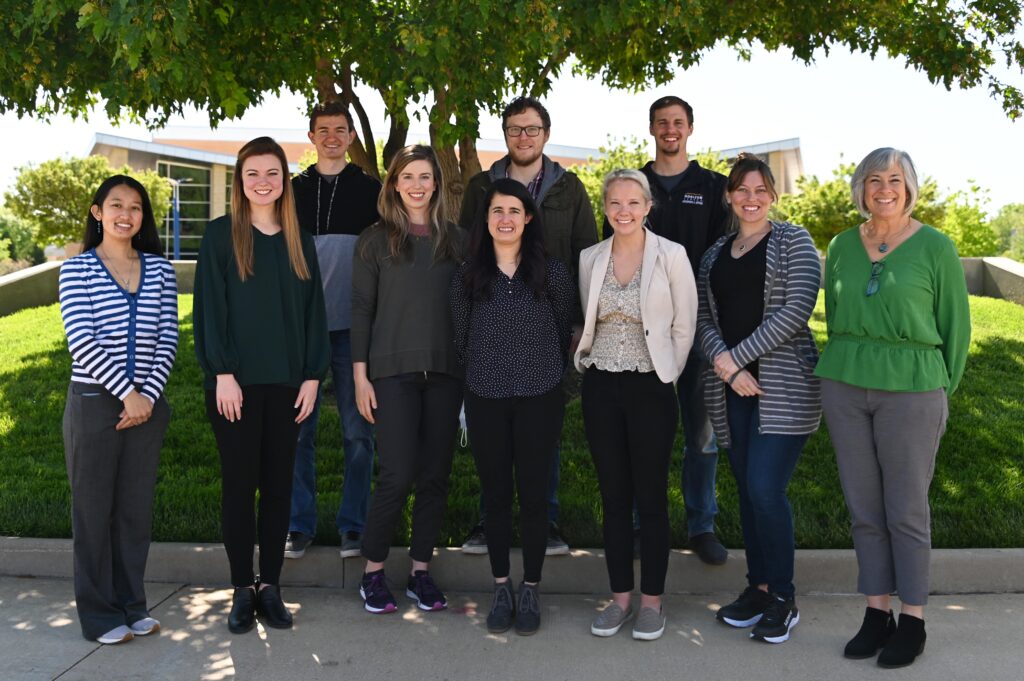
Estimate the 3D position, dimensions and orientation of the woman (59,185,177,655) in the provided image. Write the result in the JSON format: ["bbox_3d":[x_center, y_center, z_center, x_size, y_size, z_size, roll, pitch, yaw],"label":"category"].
[{"bbox_3d":[-1.376,0.246,3.486,0.420,1.610,0.300,-2,5,-30],"label":"woman"}]

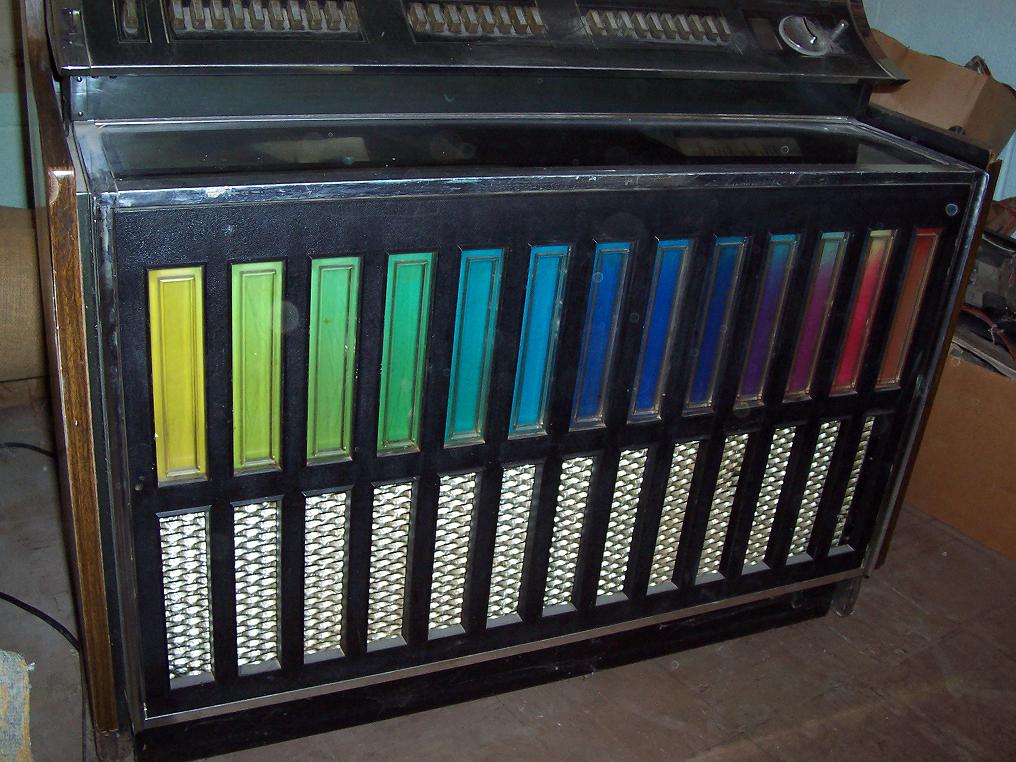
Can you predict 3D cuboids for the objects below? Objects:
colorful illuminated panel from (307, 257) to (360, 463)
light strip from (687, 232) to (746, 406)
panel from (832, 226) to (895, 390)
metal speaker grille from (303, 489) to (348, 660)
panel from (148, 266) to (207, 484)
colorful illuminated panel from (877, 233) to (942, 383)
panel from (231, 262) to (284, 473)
[{"bbox_3d":[-0.163,-0.017,1.008,0.044,0.206,0.018,-6,27,-24],"label":"colorful illuminated panel"},{"bbox_3d":[0.227,-0.060,1.185,0.044,0.206,0.018,-6,27,-24],"label":"light strip"},{"bbox_3d":[0.417,-0.078,1.273,0.044,0.206,0.018,-6,27,-24],"label":"panel"},{"bbox_3d":[-0.188,0.202,1.119,0.043,0.194,0.015,-6,27,-24],"label":"metal speaker grille"},{"bbox_3d":[-0.288,-0.001,0.952,0.044,0.206,0.018,-6,27,-24],"label":"panel"},{"bbox_3d":[0.480,-0.085,1.302,0.044,0.206,0.018,-6,27,-24],"label":"colorful illuminated panel"},{"bbox_3d":[-0.226,-0.009,0.981,0.044,0.206,0.018,-6,27,-24],"label":"panel"}]

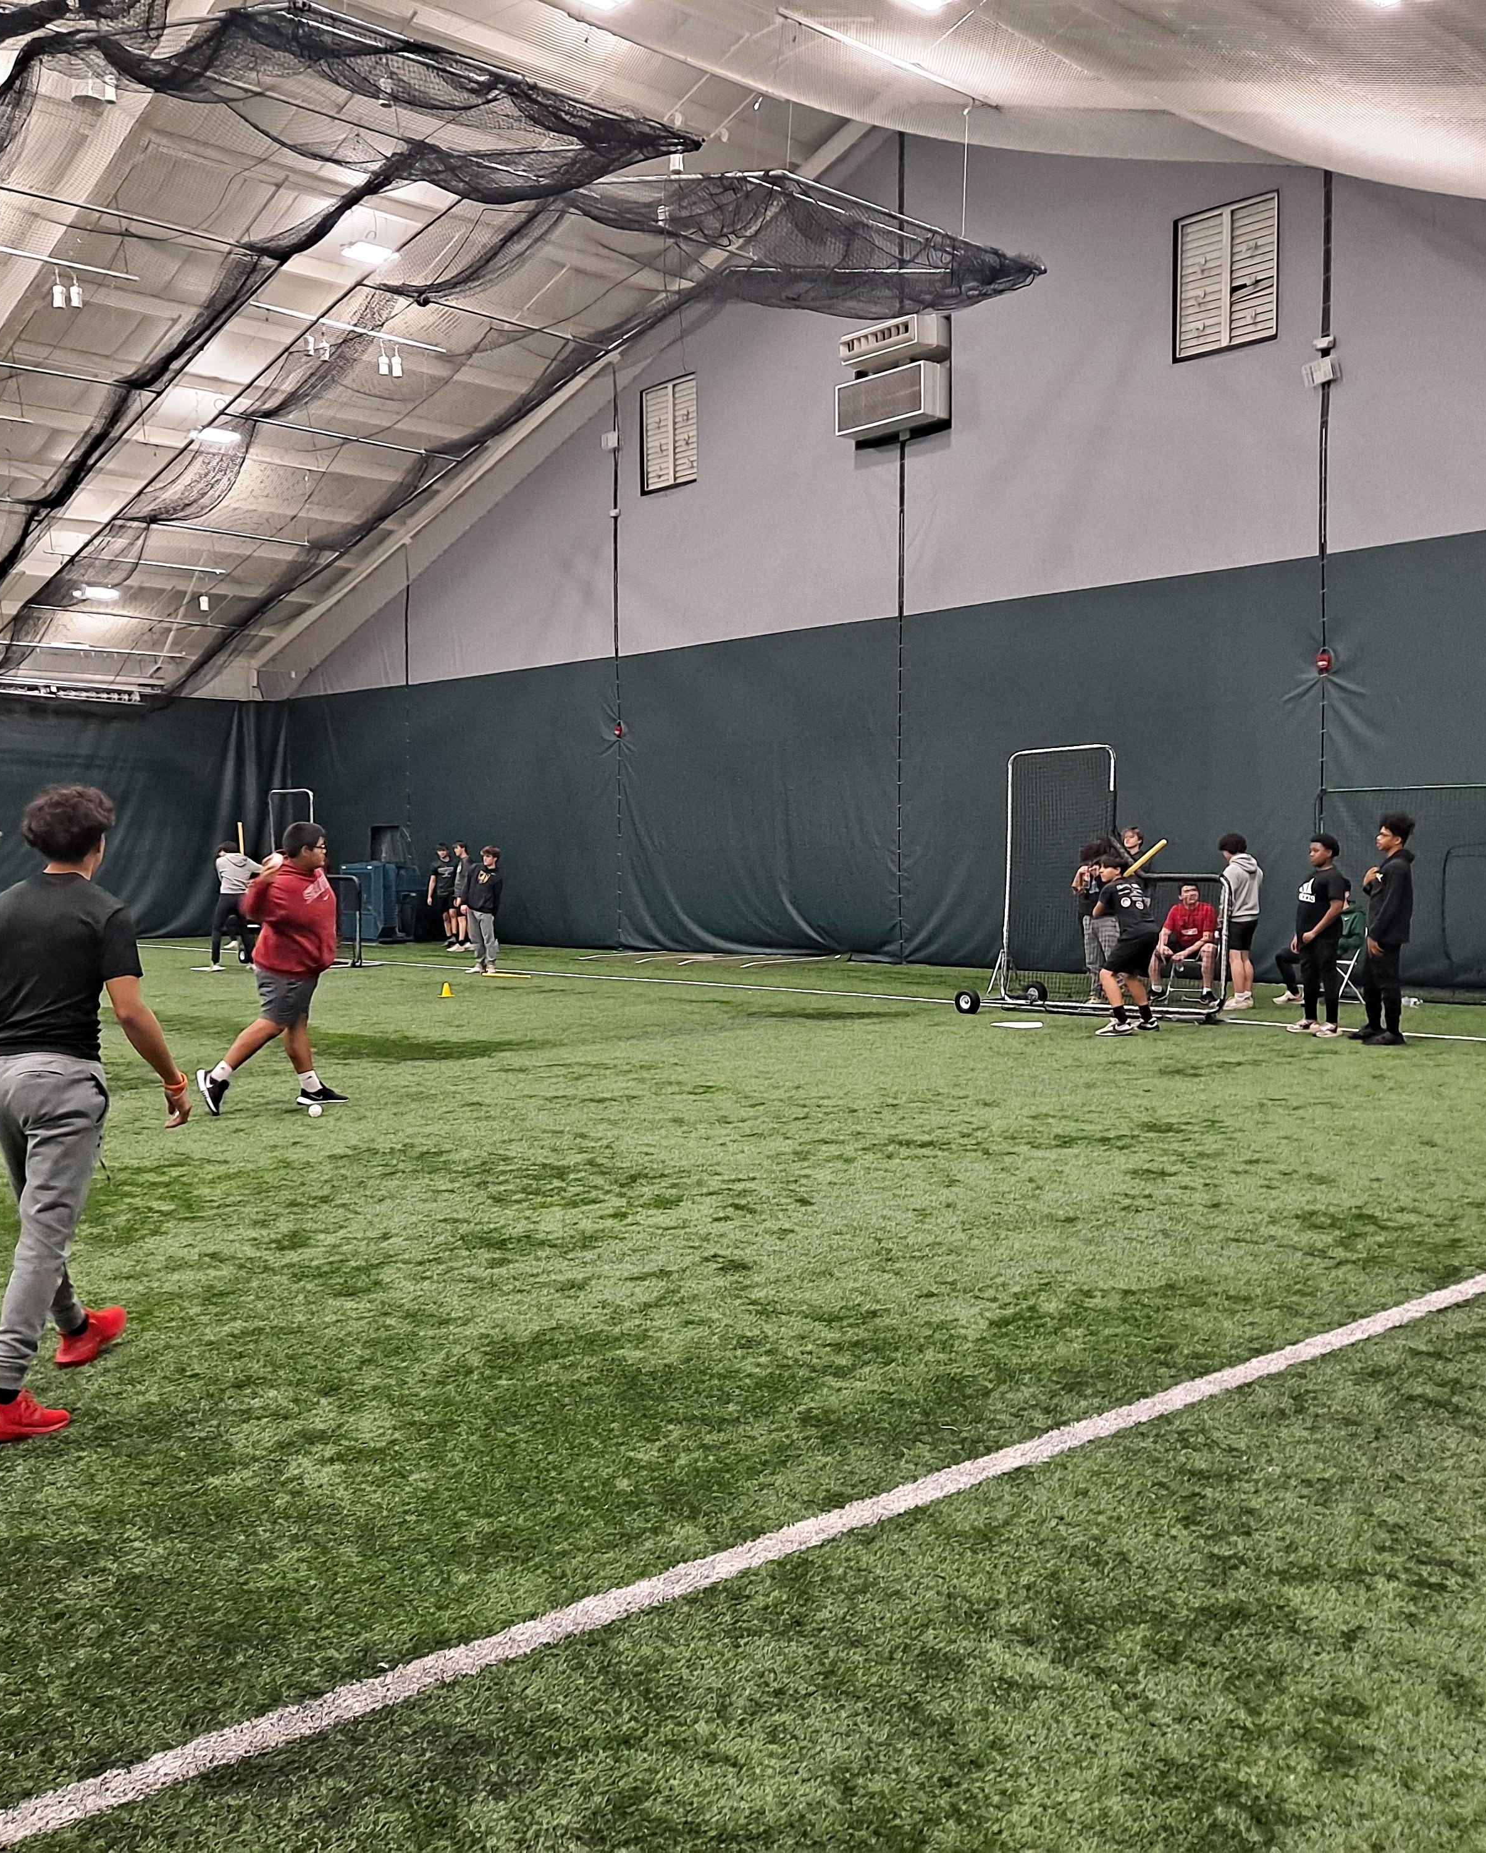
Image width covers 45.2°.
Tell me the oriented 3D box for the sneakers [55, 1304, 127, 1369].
[{"bbox_3d":[-1.937,1.202,5.302,0.105,0.120,0.285,0,11,13],"label":"sneakers"}]

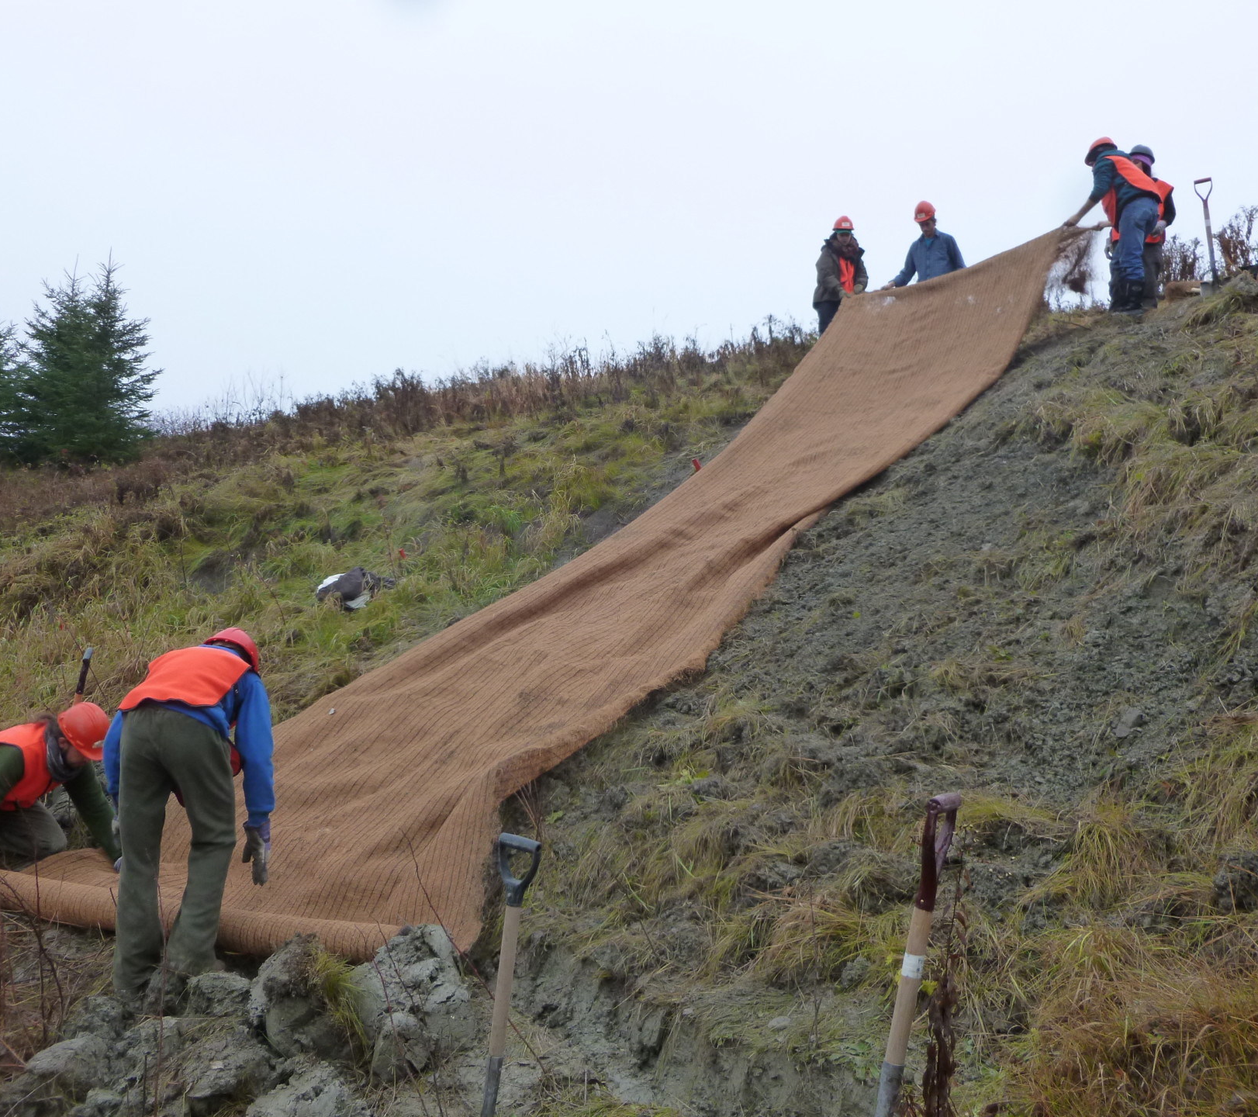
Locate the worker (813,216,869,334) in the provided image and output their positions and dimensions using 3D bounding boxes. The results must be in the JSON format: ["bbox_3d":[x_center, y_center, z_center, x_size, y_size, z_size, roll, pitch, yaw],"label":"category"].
[{"bbox_3d":[2.040,-2.460,11.600,0.560,1.660,0.460,0,-1,-3],"label":"worker"}]

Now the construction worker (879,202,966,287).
[{"bbox_3d":[2.770,-2.460,11.300,0.720,1.720,0.550,-1,-2,27],"label":"construction worker"}]

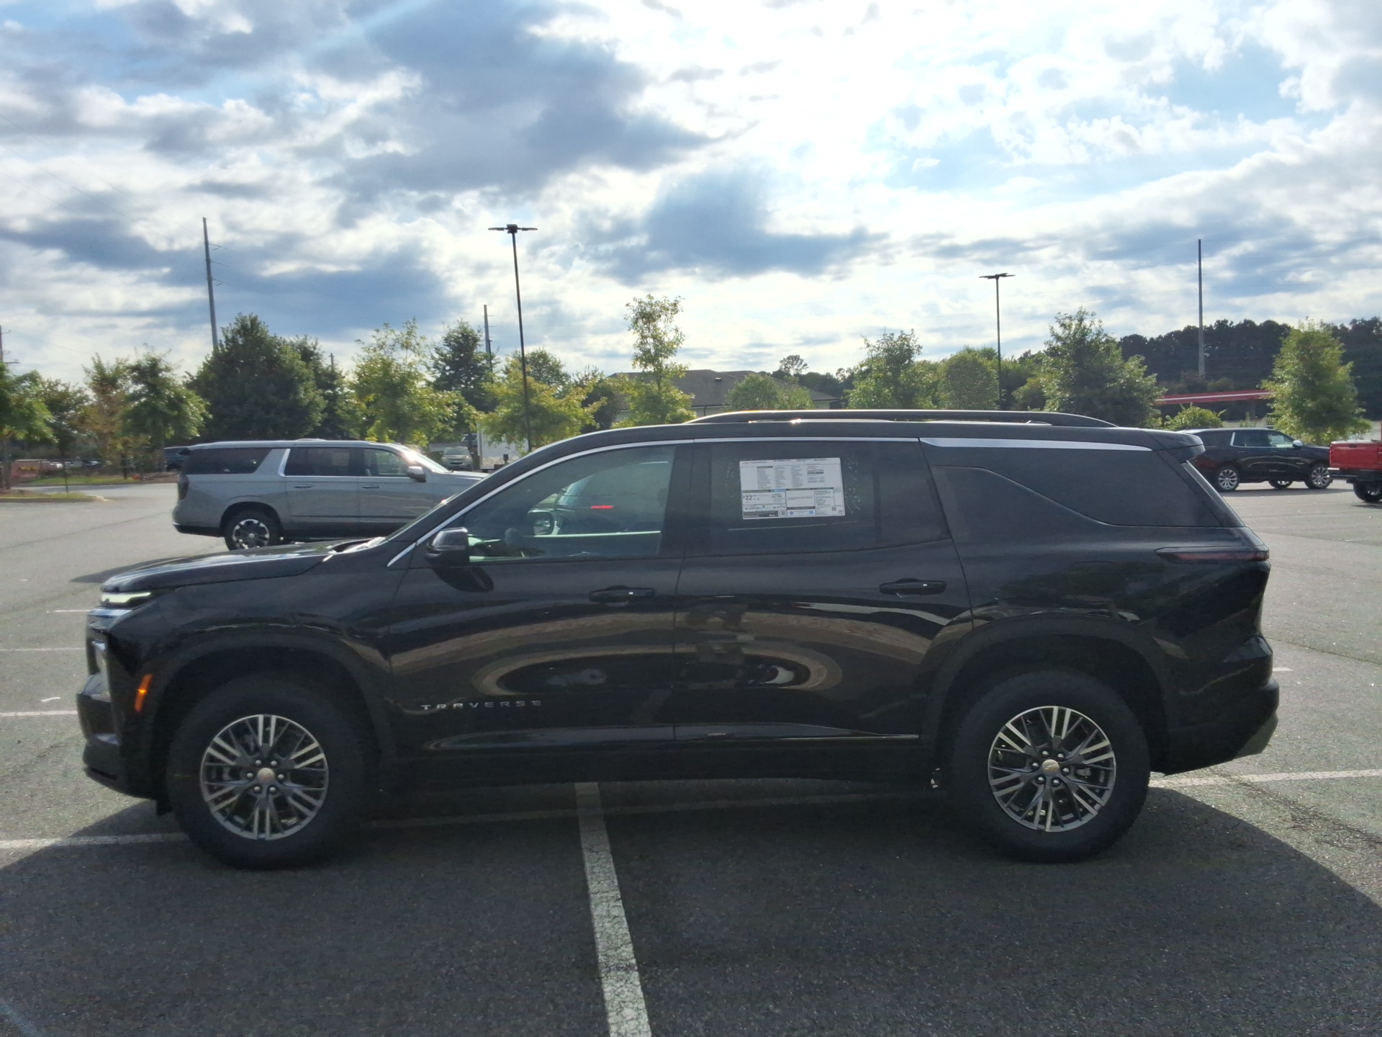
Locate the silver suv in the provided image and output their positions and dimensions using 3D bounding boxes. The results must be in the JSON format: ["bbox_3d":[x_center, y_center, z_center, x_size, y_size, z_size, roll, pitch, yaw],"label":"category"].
[{"bbox_3d":[-5.170,-0.330,18.400,5.730,1.920,2.060,-2,4,0],"label":"silver suv"}]

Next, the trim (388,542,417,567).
[{"bbox_3d":[-1.140,0.143,4.422,0.116,0.092,0.030,0,5,0],"label":"trim"}]

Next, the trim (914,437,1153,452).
[{"bbox_3d":[1.415,-0.304,4.600,0.940,0.062,0.060,-1,4,0],"label":"trim"}]

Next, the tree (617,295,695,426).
[{"bbox_3d":[-1.473,-5.916,50.000,3.770,8.110,3.770,-3,4,0],"label":"tree"}]

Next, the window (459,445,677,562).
[{"bbox_3d":[-0.495,-0.059,4.500,0.870,0.470,0.130,-1,4,0],"label":"window"}]

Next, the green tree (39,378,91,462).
[{"bbox_3d":[-37.993,-5.517,68.000,3.550,5.980,3.550,-3,4,0],"label":"green tree"}]

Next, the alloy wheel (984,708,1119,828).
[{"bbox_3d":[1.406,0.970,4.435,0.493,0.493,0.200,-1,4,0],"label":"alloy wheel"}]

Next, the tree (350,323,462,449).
[{"bbox_3d":[-13.183,-5.424,52.000,5.270,7.480,5.270,-3,4,0],"label":"tree"}]

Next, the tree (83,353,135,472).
[{"bbox_3d":[-31.205,-5.309,60.000,3.129,6.825,3.129,-6,6,-27],"label":"tree"}]

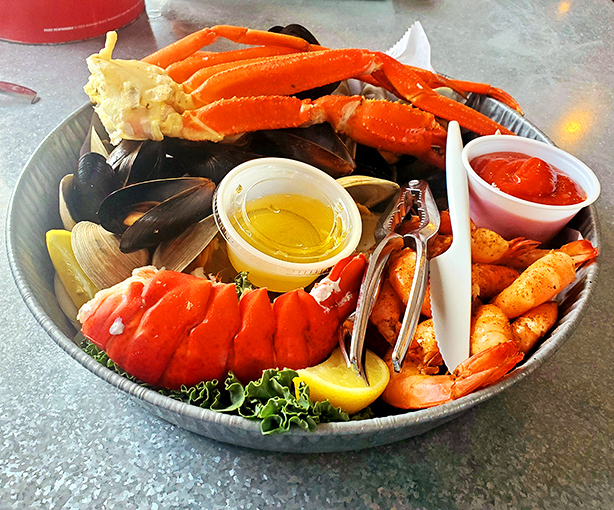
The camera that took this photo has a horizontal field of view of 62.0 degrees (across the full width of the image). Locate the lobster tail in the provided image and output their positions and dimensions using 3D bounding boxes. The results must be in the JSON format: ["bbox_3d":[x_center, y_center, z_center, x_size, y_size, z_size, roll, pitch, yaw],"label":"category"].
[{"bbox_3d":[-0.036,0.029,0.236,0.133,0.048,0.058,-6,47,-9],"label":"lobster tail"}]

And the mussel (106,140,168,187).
[{"bbox_3d":[-0.100,-0.057,0.308,0.027,0.028,0.055,15,47,10],"label":"mussel"}]

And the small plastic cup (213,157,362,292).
[{"bbox_3d":[-0.011,-0.011,0.270,0.075,0.037,0.075,6,51,-7],"label":"small plastic cup"}]

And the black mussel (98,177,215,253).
[{"bbox_3d":[-0.077,-0.022,0.272,0.065,0.033,0.040,-23,52,-23],"label":"black mussel"}]

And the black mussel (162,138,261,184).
[{"bbox_3d":[-0.058,-0.056,0.310,0.058,0.028,0.030,-2,46,-6],"label":"black mussel"}]

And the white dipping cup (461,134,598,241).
[{"bbox_3d":[0.122,-0.033,0.295,0.075,0.038,0.075,3,43,-3],"label":"white dipping cup"}]

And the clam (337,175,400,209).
[{"bbox_3d":[0.033,-0.038,0.302,0.044,0.024,0.038,6,46,2],"label":"clam"}]

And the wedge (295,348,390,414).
[{"bbox_3d":[0.015,0.054,0.228,0.047,0.027,0.033,-8,47,-12],"label":"wedge"}]

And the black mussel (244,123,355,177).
[{"bbox_3d":[-0.005,-0.063,0.307,0.068,0.030,0.035,21,49,16],"label":"black mussel"}]

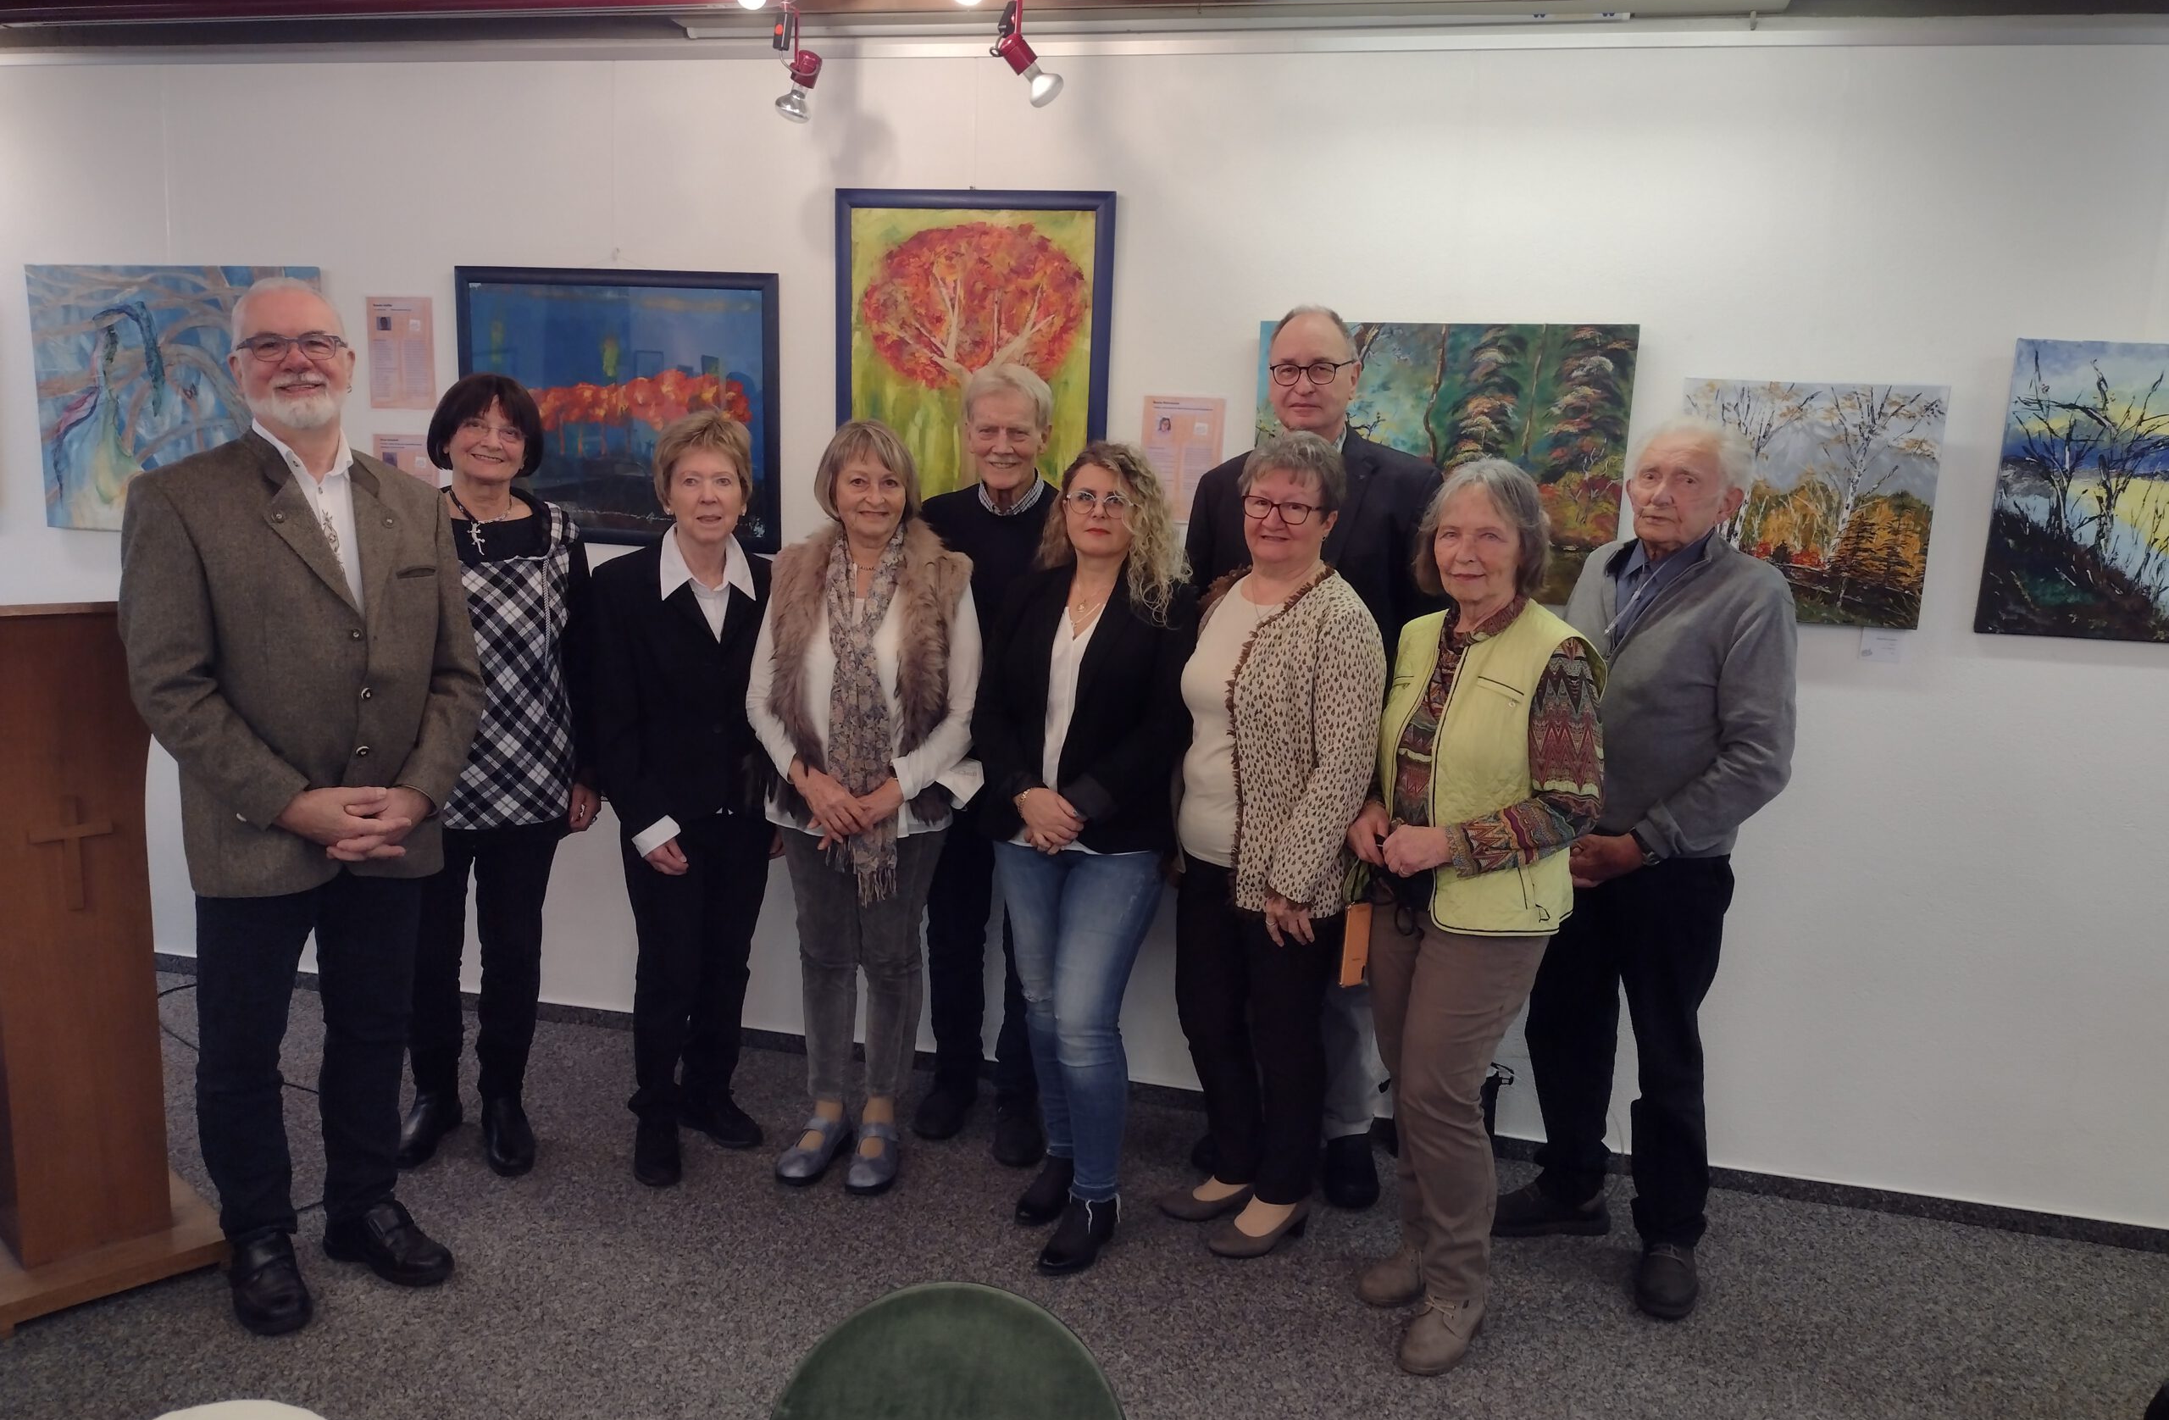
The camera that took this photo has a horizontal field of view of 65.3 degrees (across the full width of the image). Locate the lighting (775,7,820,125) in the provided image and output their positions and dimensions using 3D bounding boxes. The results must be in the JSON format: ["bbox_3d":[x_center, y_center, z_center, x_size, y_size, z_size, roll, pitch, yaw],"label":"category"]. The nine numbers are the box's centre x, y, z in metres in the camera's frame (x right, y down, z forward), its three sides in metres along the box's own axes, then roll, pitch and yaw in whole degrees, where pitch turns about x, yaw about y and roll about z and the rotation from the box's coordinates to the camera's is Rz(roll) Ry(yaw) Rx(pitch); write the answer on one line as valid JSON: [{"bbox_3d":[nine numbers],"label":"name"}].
[{"bbox_3d":[-0.594,-1.337,3.500,0.100,0.240,0.120,-5,13,-30],"label":"lighting"}]

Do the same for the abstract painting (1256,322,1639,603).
[{"bbox_3d":[0.763,-0.532,3.668,0.800,0.590,0.030,5,12,14],"label":"abstract painting"}]

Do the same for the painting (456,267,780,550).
[{"bbox_3d":[-1.125,-0.727,4.094,0.855,0.650,0.030,5,12,14],"label":"painting"}]

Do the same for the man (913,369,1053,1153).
[{"bbox_3d":[-0.179,0.126,3.765,0.500,1.751,0.330,3,12,6],"label":"man"}]

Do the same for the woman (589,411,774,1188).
[{"bbox_3d":[-0.870,0.179,3.686,0.470,1.632,0.340,-1,12,-16],"label":"woman"}]

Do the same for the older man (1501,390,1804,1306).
[{"bbox_3d":[1.119,0.292,3.329,0.420,1.710,0.520,-6,14,-34],"label":"older man"}]

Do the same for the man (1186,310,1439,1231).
[{"bbox_3d":[0.480,0.119,3.565,0.540,1.890,0.340,5,12,14],"label":"man"}]

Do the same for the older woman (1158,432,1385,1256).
[{"bbox_3d":[0.361,0.274,3.416,0.480,1.660,0.400,12,15,40],"label":"older woman"}]

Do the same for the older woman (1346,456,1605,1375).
[{"bbox_3d":[0.698,0.368,3.051,0.480,1.629,0.360,12,16,40],"label":"older woman"}]

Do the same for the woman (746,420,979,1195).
[{"bbox_3d":[-0.475,0.209,3.616,0.480,1.650,0.330,2,11,-1],"label":"woman"}]

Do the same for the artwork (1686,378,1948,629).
[{"bbox_3d":[1.464,-0.420,3.462,0.498,0.490,0.030,5,12,14],"label":"artwork"}]

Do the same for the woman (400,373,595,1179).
[{"bbox_3d":[-1.288,0.139,3.674,0.440,1.710,0.340,-1,12,-16],"label":"woman"}]

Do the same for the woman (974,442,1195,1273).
[{"bbox_3d":[-0.009,0.282,3.388,0.460,1.630,0.360,6,12,18],"label":"woman"}]

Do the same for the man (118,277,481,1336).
[{"bbox_3d":[-1.405,0.172,3.084,0.600,1.870,0.430,-7,15,-39],"label":"man"}]

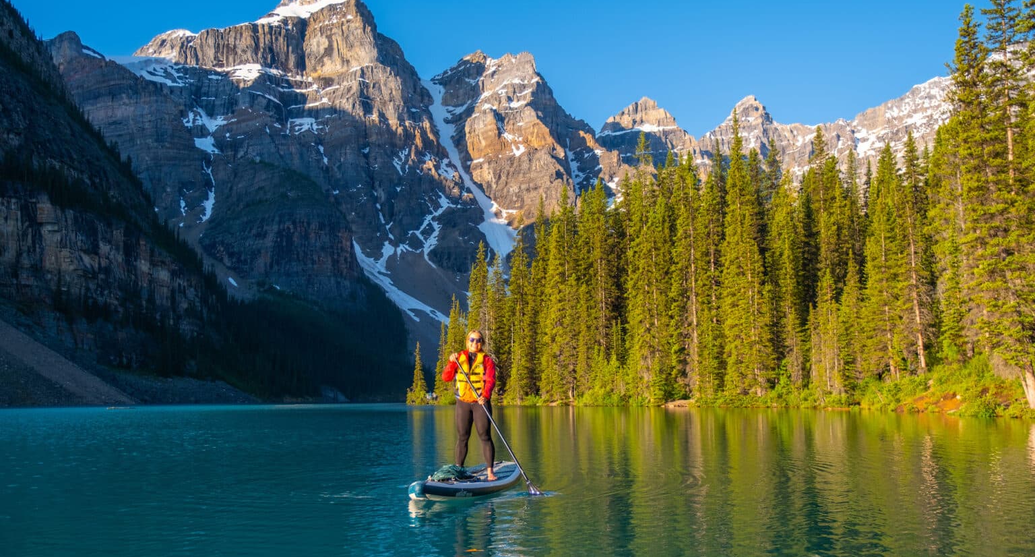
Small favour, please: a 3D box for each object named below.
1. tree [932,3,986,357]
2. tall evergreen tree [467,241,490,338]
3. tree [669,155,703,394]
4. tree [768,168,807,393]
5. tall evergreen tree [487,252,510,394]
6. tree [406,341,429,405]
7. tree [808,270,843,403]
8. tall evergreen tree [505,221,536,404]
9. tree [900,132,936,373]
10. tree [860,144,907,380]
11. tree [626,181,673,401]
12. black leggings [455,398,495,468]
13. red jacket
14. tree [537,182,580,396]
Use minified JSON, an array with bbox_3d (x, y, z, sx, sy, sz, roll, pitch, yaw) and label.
[{"bbox_3d":[25.640,-5.690,53.378,3.096,21.253,3.096,-4,-8,26],"label":"tree"},{"bbox_3d":[-5.898,6.359,135.557,3.694,24.013,3.694,0,-7,-2],"label":"tall evergreen tree"},{"bbox_3d":[14.856,-0.330,81.000,2.800,20.832,2.800,-2,-8,10],"label":"tree"},{"bbox_3d":[25.613,0.218,87.376,3.610,21.220,3.610,-2,-8,16],"label":"tree"},{"bbox_3d":[-2.720,6.290,131.000,3.200,19.925,3.200,-1,-7,-1],"label":"tall evergreen tree"},{"bbox_3d":[-19.393,18.265,178.000,4.400,12.111,4.400,0,-7,-6],"label":"tree"},{"bbox_3d":[22.485,4.101,67.000,2.400,9.360,2.400,-3,-8,19],"label":"tree"},{"bbox_3d":[0.387,4.449,125.635,4.196,25.227,4.196,0,-7,0],"label":"tall evergreen tree"},{"bbox_3d":[22.172,-1.464,51.000,2.000,13.315,2.000,-4,-8,23],"label":"tree"},{"bbox_3d":[27.977,-1.356,70.185,3.331,18.278,3.331,-3,-8,22],"label":"tree"},{"bbox_3d":[14.897,1.118,103.660,5.102,25.606,5.102,-1,-8,8],"label":"tree"},{"bbox_3d":[-0.475,1.734,10.400,0.430,0.830,0.300,-2,-8,9],"label":"black leggings"},{"bbox_3d":[-0.554,1.113,10.500,0.600,0.600,0.360,0,-7,-2],"label":"red jacket"},{"bbox_3d":[4.800,1.999,110.000,4.700,25.113,4.700,-1,-7,2],"label":"tree"}]

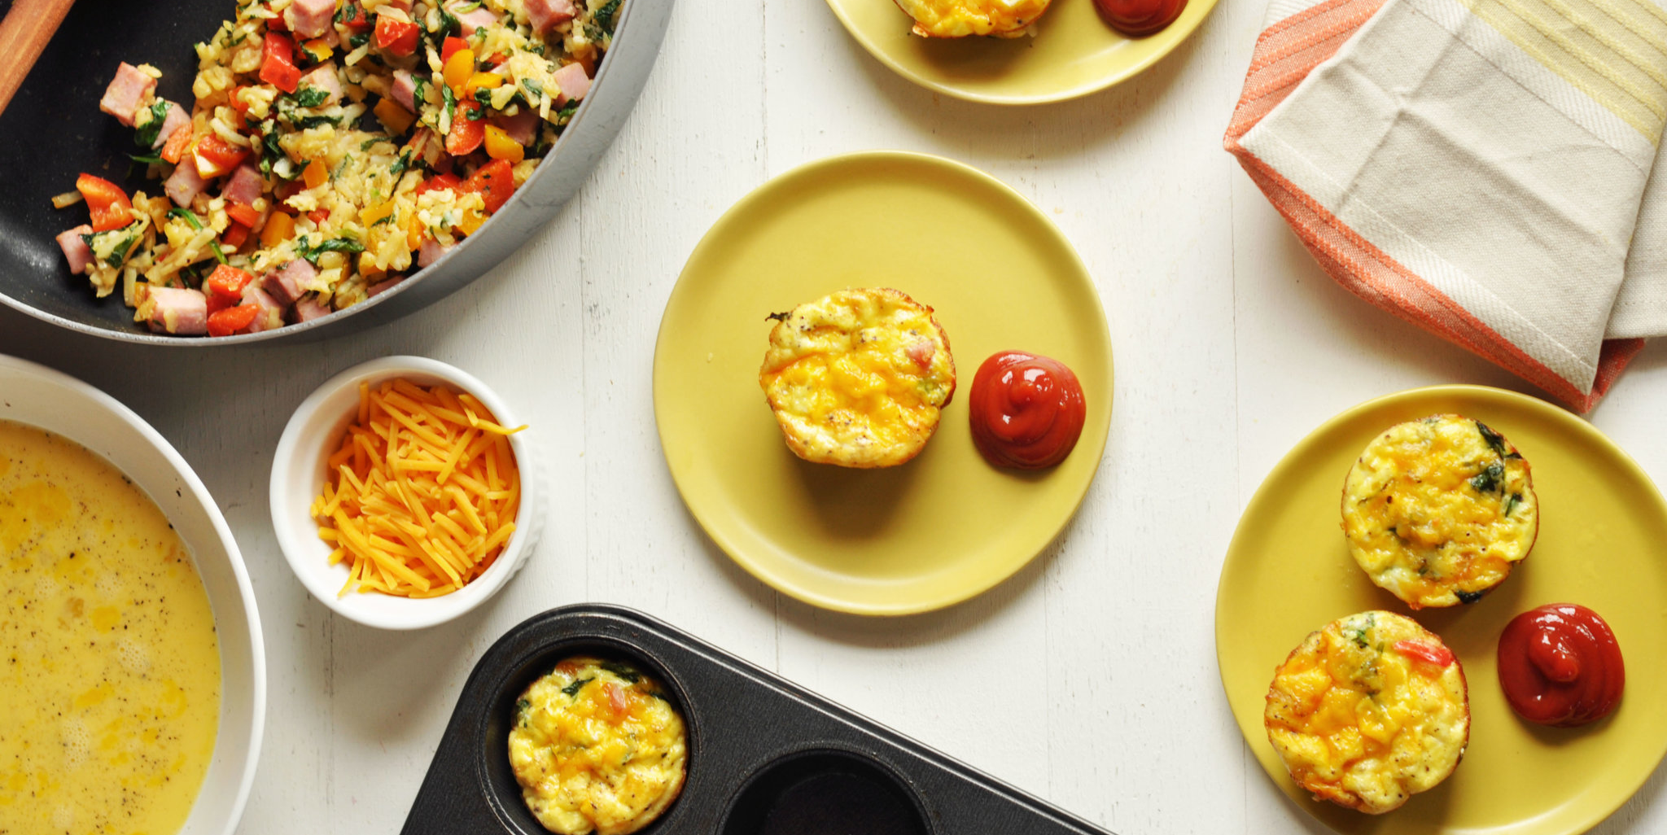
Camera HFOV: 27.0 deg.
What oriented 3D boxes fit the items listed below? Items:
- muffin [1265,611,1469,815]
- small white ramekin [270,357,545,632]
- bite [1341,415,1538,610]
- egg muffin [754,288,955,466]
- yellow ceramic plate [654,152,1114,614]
[{"bbox_3d":[0.169,0.093,1.097,0.062,0.033,0.062,0,87,8],"label":"muffin"},{"bbox_3d":[-0.137,0.025,1.143,0.088,0.042,0.088,0,87,8],"label":"small white ramekin"},{"bbox_3d":[0.192,0.030,1.097,0.060,0.033,0.060,0,87,8],"label":"bite"},{"bbox_3d":[0.009,-0.013,1.123,0.060,0.033,0.058,0,87,8],"label":"egg muffin"},{"bbox_3d":[0.017,-0.011,1.136,0.152,0.017,0.152,0,87,8],"label":"yellow ceramic plate"}]

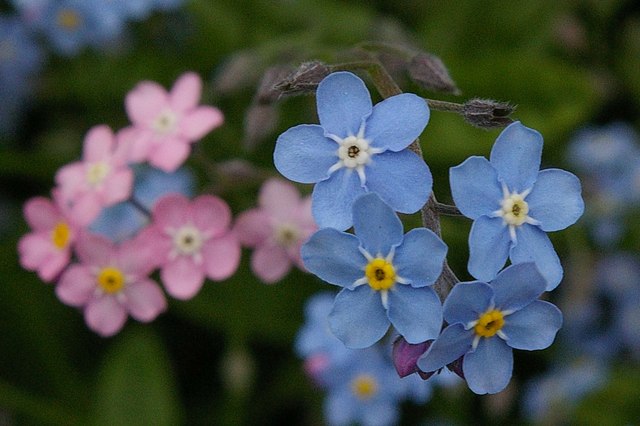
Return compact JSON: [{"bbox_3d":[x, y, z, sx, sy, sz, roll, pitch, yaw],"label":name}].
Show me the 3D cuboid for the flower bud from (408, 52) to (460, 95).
[{"bbox_3d":[0.007,-0.009,0.093,0.004,0.002,0.002,37,0,0],"label":"flower bud"}]

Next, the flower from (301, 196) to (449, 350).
[{"bbox_3d":[0.003,0.003,0.085,0.008,0.009,0.003,0,2,-1],"label":"flower"}]

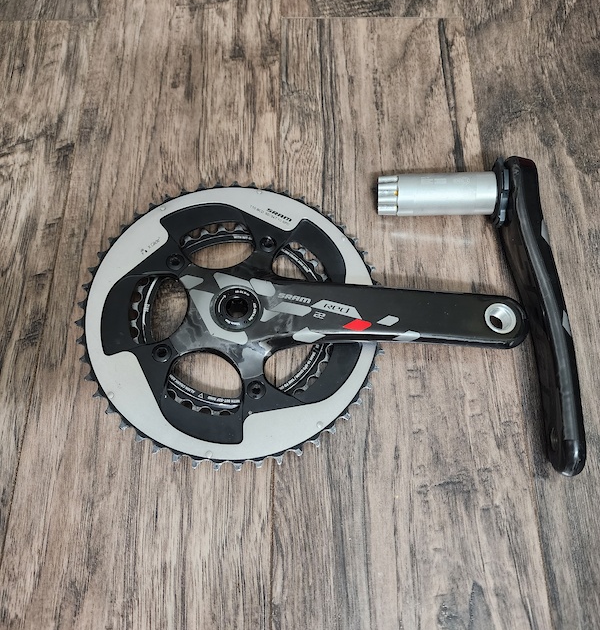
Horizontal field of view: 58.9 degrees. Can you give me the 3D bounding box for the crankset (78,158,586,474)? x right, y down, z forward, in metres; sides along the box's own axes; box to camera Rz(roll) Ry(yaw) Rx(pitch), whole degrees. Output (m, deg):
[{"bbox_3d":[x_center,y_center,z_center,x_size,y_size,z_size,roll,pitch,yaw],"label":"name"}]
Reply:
[{"bbox_3d":[0.015,-0.009,0.353,0.324,0.045,0.220,0,70,0],"label":"crankset"}]

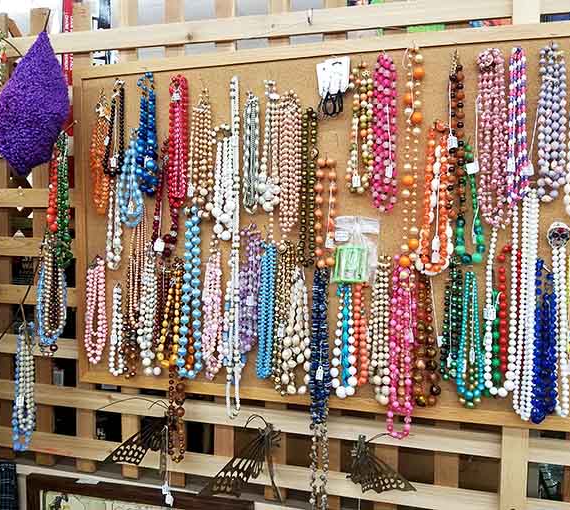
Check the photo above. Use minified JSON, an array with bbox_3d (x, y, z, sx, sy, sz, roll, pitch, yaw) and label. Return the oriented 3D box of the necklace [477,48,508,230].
[{"bbox_3d":[0.319,-0.175,0.781,0.043,0.275,0.028,1,3,16],"label":"necklace"}]

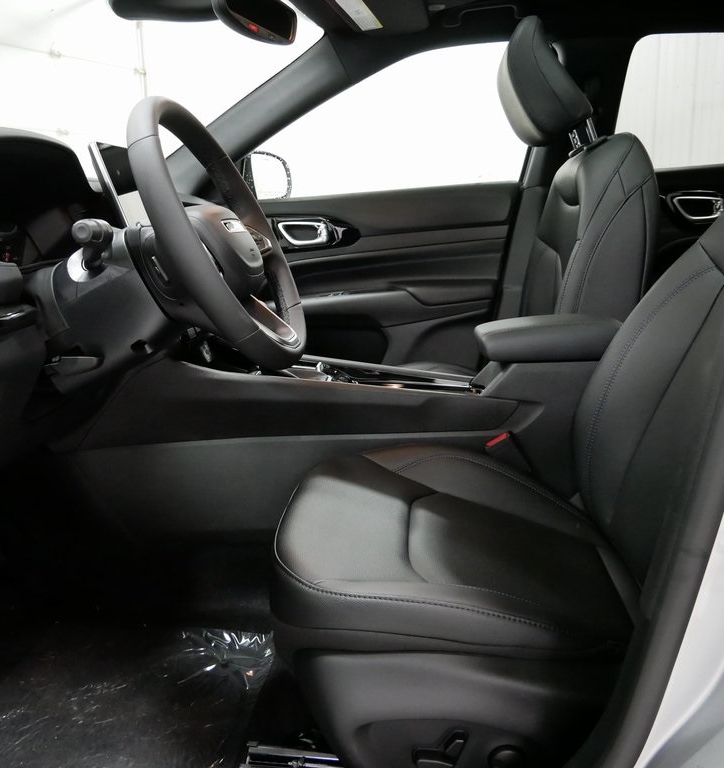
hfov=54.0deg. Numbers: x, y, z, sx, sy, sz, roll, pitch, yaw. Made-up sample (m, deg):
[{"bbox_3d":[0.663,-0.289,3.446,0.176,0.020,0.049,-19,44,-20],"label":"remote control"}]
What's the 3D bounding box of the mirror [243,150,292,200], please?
[{"bbox_3d":[-0.302,-0.615,2.121,0.130,0.170,0.230,4,15,22],"label":"mirror"}]

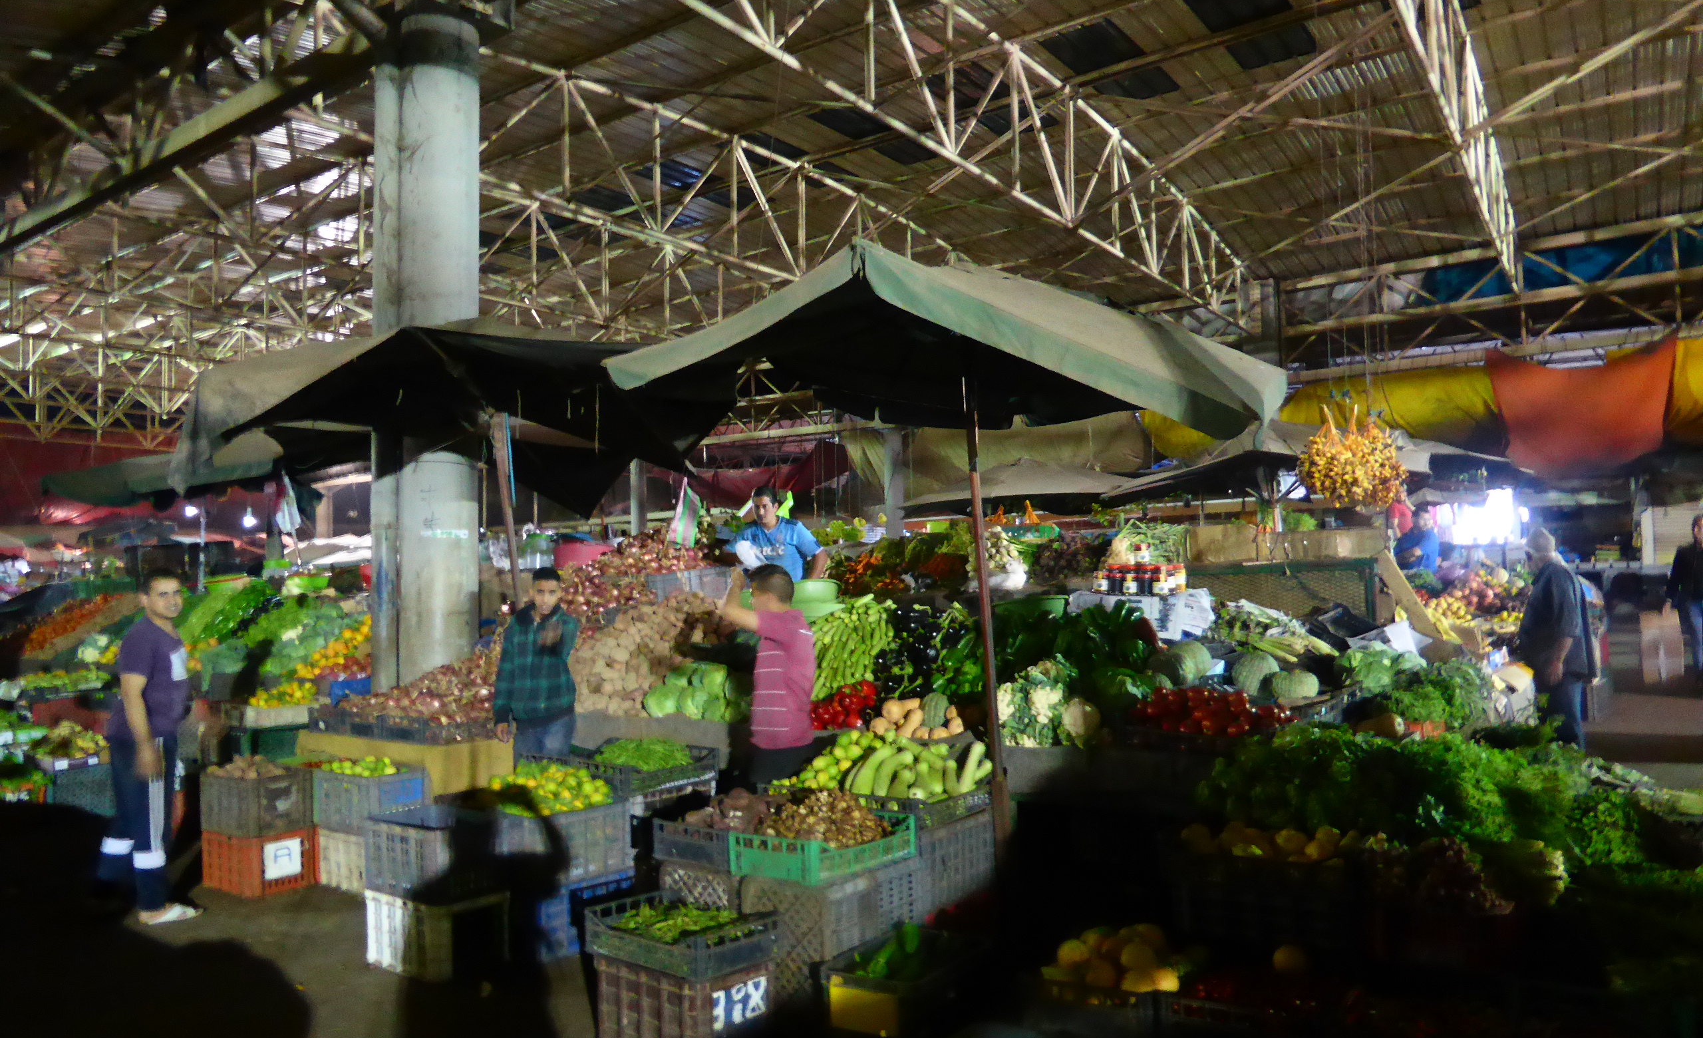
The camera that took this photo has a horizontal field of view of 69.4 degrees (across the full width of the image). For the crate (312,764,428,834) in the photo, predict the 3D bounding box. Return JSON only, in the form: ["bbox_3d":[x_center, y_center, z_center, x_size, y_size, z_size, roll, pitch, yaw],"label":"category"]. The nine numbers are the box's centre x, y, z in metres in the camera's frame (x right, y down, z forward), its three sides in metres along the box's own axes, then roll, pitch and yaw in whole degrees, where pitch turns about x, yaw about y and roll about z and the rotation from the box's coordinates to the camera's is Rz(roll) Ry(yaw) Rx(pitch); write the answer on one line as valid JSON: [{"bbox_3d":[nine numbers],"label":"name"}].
[{"bbox_3d":[-2.635,1.534,6.761,0.543,0.313,0.336,-3,-3,33],"label":"crate"}]

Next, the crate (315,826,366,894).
[{"bbox_3d":[-2.675,1.841,6.743,0.520,0.310,0.335,-3,-3,34],"label":"crate"}]

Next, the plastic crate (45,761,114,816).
[{"bbox_3d":[-4.512,1.591,7.170,0.430,0.310,0.430,-3,-3,33],"label":"plastic crate"}]

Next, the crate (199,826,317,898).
[{"bbox_3d":[-3.253,1.859,6.759,0.534,0.308,0.334,-3,-3,31],"label":"crate"}]

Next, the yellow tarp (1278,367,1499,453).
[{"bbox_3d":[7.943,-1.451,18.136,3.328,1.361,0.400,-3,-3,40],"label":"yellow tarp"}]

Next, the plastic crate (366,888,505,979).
[{"bbox_3d":[-1.800,1.769,5.345,0.539,0.311,0.347,-3,-3,37],"label":"plastic crate"}]

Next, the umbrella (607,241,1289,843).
[{"bbox_3d":[0.457,0.353,6.240,2.500,3.120,2.500,0,-3,-34],"label":"umbrella"}]

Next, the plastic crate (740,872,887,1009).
[{"bbox_3d":[-0.161,1.592,4.606,0.350,0.525,0.335,-3,-3,32],"label":"plastic crate"}]

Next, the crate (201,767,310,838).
[{"bbox_3d":[-3.259,1.547,6.771,0.534,0.315,0.334,-3,-3,31],"label":"crate"}]

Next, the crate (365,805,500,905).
[{"bbox_3d":[-1.806,1.457,5.358,0.539,0.314,0.347,-3,-3,37],"label":"crate"}]

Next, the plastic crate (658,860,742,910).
[{"bbox_3d":[-0.449,1.555,4.626,0.384,0.550,0.340,-3,-3,37],"label":"plastic crate"}]

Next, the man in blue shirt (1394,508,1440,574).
[{"bbox_3d":[4.911,0.671,10.624,0.500,1.600,0.360,0,-3,-27],"label":"man in blue shirt"}]

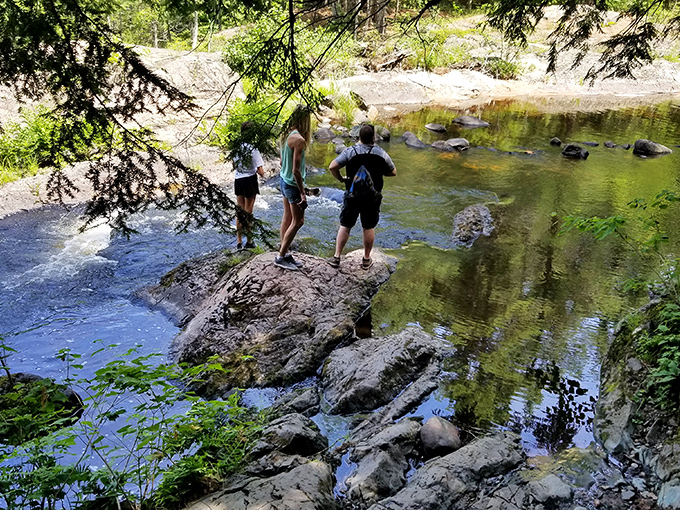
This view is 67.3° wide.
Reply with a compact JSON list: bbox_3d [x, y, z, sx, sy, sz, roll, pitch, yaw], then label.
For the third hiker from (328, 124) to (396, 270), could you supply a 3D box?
[{"bbox_3d":[0.271,-0.674,6.145,0.780,1.740,0.460,3,22,5],"label":"third hiker"}]

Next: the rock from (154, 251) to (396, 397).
[{"bbox_3d":[-0.760,0.475,6.022,2.800,0.920,2.500,1,22,0],"label":"rock"}]

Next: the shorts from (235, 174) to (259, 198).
[{"bbox_3d":[-1.161,-0.851,6.342,0.300,0.270,0.230,7,23,14],"label":"shorts"}]

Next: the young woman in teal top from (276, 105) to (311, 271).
[{"bbox_3d":[-0.481,-0.655,5.283,0.360,1.710,0.400,-6,23,-17],"label":"young woman in teal top"}]

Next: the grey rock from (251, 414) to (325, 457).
[{"bbox_3d":[-0.421,1.468,4.177,0.570,0.300,0.420,1,22,0],"label":"grey rock"}]

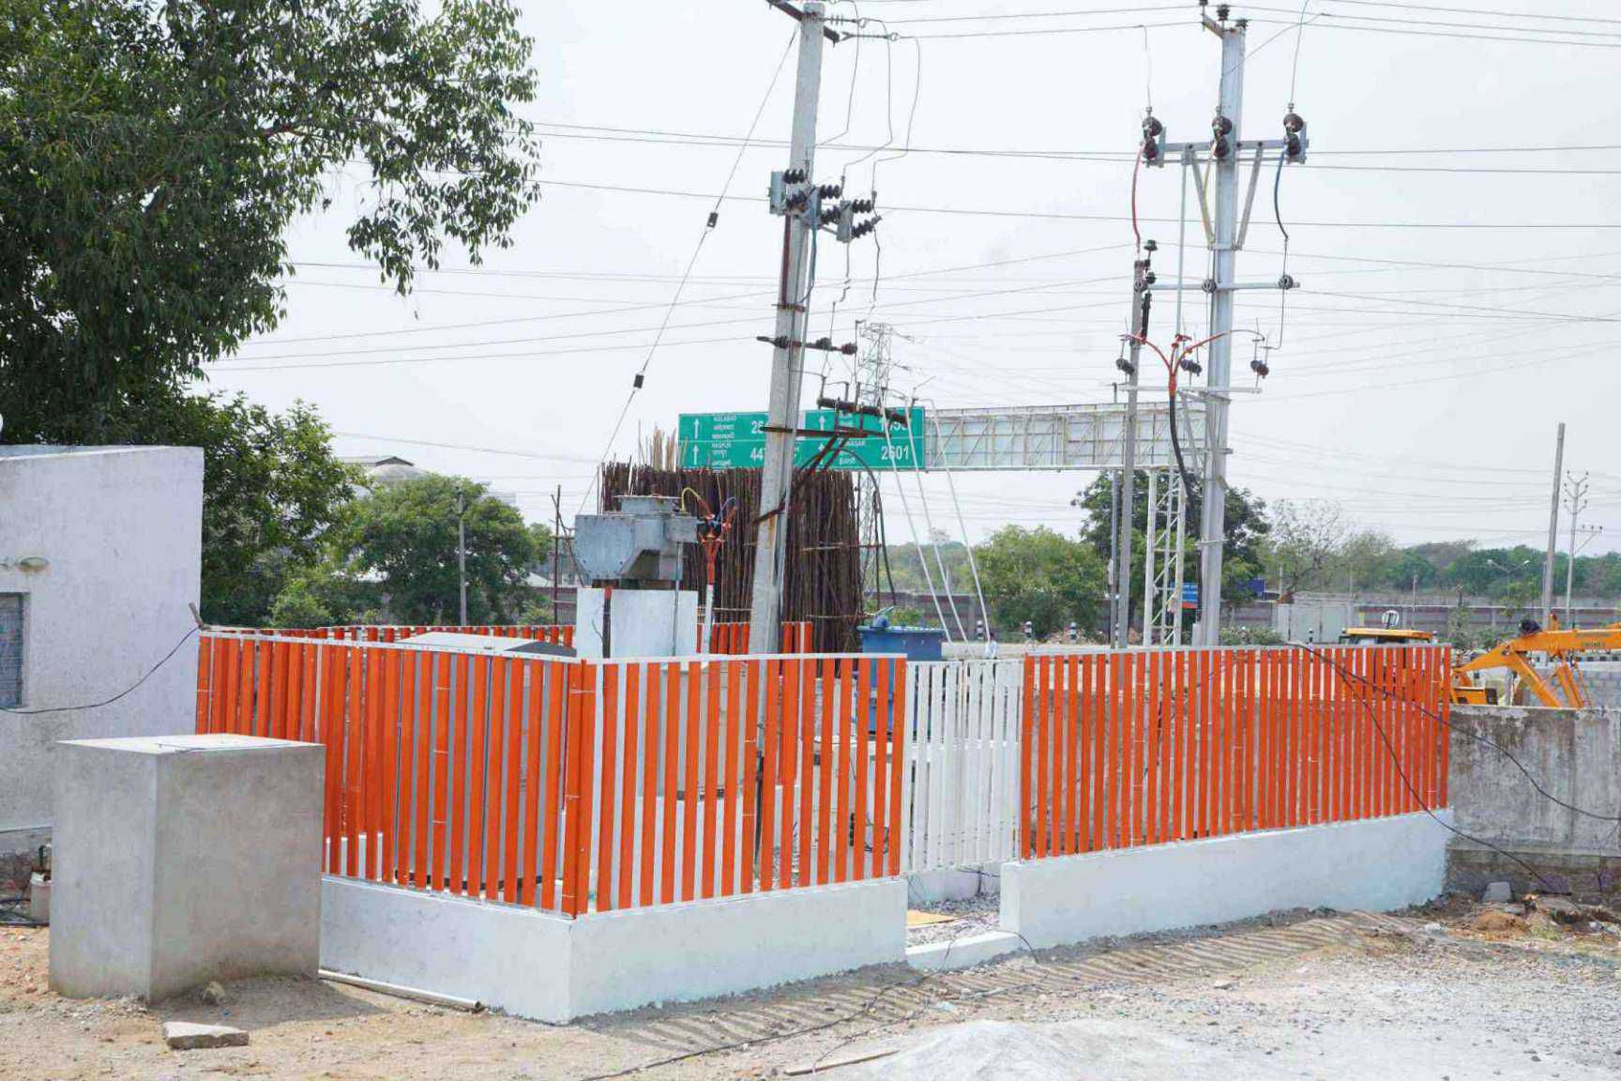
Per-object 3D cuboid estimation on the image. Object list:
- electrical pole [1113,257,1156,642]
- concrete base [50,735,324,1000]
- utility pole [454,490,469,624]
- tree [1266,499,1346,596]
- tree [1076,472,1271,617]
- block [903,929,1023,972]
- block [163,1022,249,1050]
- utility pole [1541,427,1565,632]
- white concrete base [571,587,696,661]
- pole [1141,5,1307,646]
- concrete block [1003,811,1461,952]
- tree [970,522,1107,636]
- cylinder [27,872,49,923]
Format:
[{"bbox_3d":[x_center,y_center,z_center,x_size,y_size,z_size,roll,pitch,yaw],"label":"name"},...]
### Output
[{"bbox_3d":[3.664,-0.065,26.969,0.250,6.620,0.250,2,-1,0],"label":"electrical pole"},{"bbox_3d":[-3.128,1.627,11.805,0.800,1.180,1.030,1,-1,38],"label":"concrete base"},{"bbox_3d":[-9.371,0.580,63.000,0.200,4.050,0.200,-3,-1,0],"label":"utility pole"},{"bbox_3d":[24.777,0.950,117.000,3.900,6.000,3.900,1,-1,0],"label":"tree"},{"bbox_3d":[15.033,0.394,97.000,8.000,6.400,7.500,1,-1,0],"label":"tree"},{"bbox_3d":[0.809,2.335,13.207,0.150,0.125,1.020,1,-1,42],"label":"block"},{"bbox_3d":[-3.414,2.797,13.248,0.470,0.080,0.330,2,-1,-14],"label":"block"},{"bbox_3d":[24.428,-0.208,77.000,0.250,7.450,0.250,4,-1,0],"label":"utility pole"},{"bbox_3d":[-1.029,1.199,13.457,0.330,1.840,0.700,1,-1,42],"label":"white concrete base"},{"bbox_3d":[2.956,-0.773,17.000,1.150,6.200,0.550,2,-1,18],"label":"pole"},{"bbox_3d":[2.926,2.240,15.558,0.160,0.590,5.270,1,-1,42],"label":"concrete block"},{"bbox_3d":[7.854,1.364,80.000,4.600,3.850,4.400,1,-1,0],"label":"tree"},{"bbox_3d":[-4.608,2.147,14.141,0.205,0.305,0.205,1,-1,42],"label":"cylinder"}]

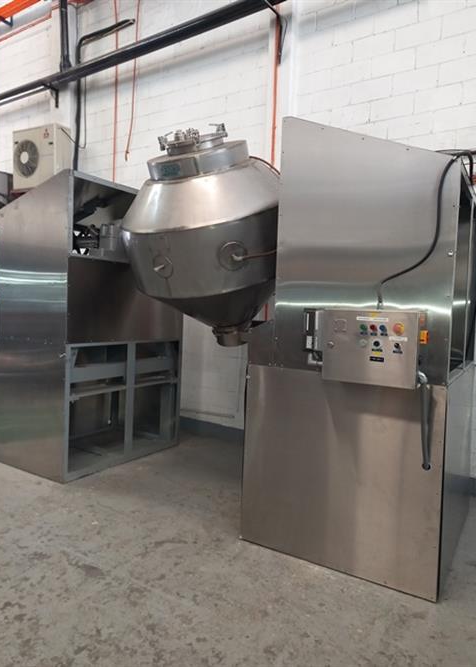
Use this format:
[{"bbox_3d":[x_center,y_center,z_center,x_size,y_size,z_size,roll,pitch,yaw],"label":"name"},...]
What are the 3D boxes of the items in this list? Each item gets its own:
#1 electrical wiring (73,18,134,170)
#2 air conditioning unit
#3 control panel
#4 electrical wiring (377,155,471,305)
[{"bbox_3d":[-1.794,-3.071,6.373,1.120,1.900,0.130,3,3,32],"label":"electrical wiring"},{"bbox_3d":[-2.668,-2.364,6.602,0.870,0.790,0.320,3,3,32],"label":"air conditioning unit"},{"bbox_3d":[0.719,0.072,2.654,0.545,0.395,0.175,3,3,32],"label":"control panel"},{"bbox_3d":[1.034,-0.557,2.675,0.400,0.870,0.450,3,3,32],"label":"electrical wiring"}]

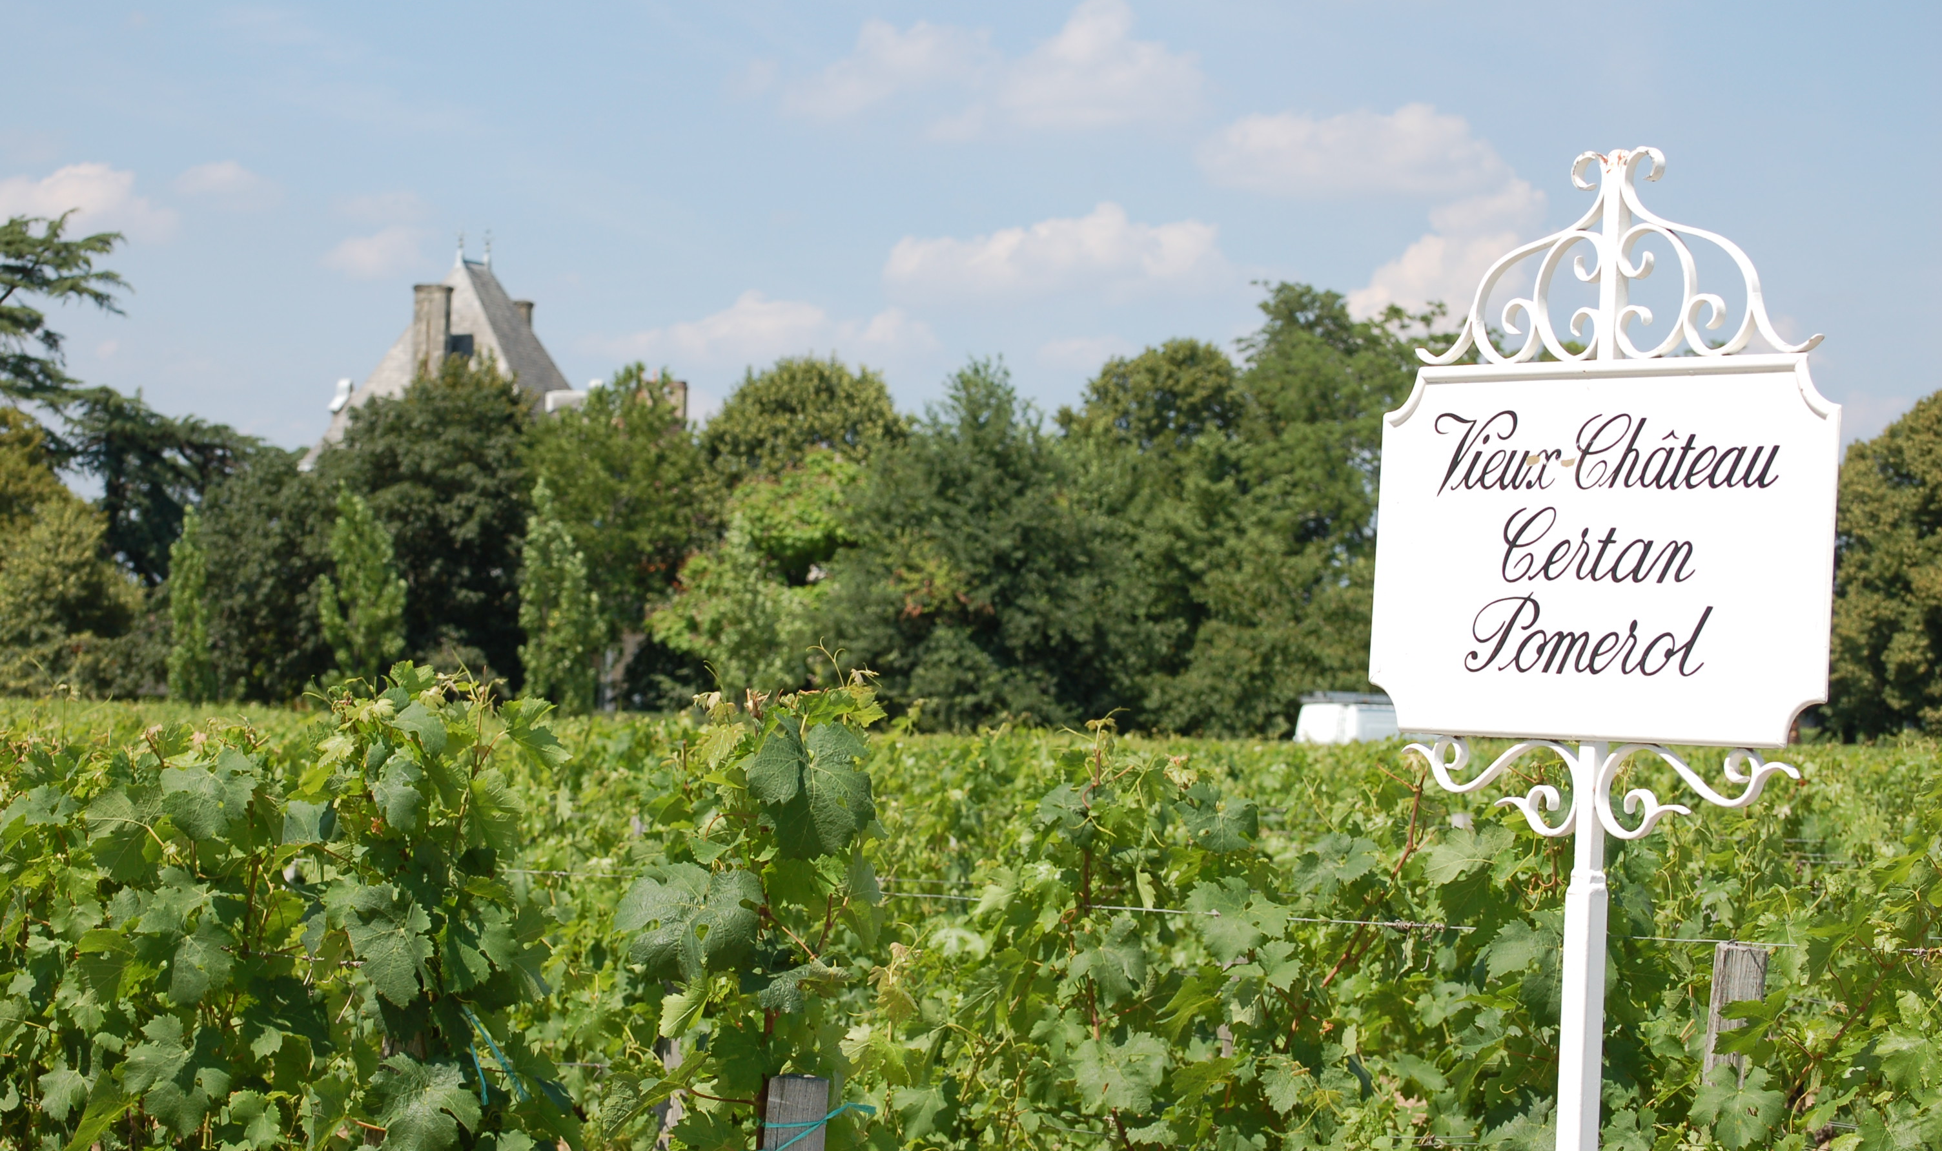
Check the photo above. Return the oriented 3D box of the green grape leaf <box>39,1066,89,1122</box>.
[{"bbox_3d":[-1.170,0.667,5.700,0.068,0.078,0.030,1,-20,10],"label":"green grape leaf"}]

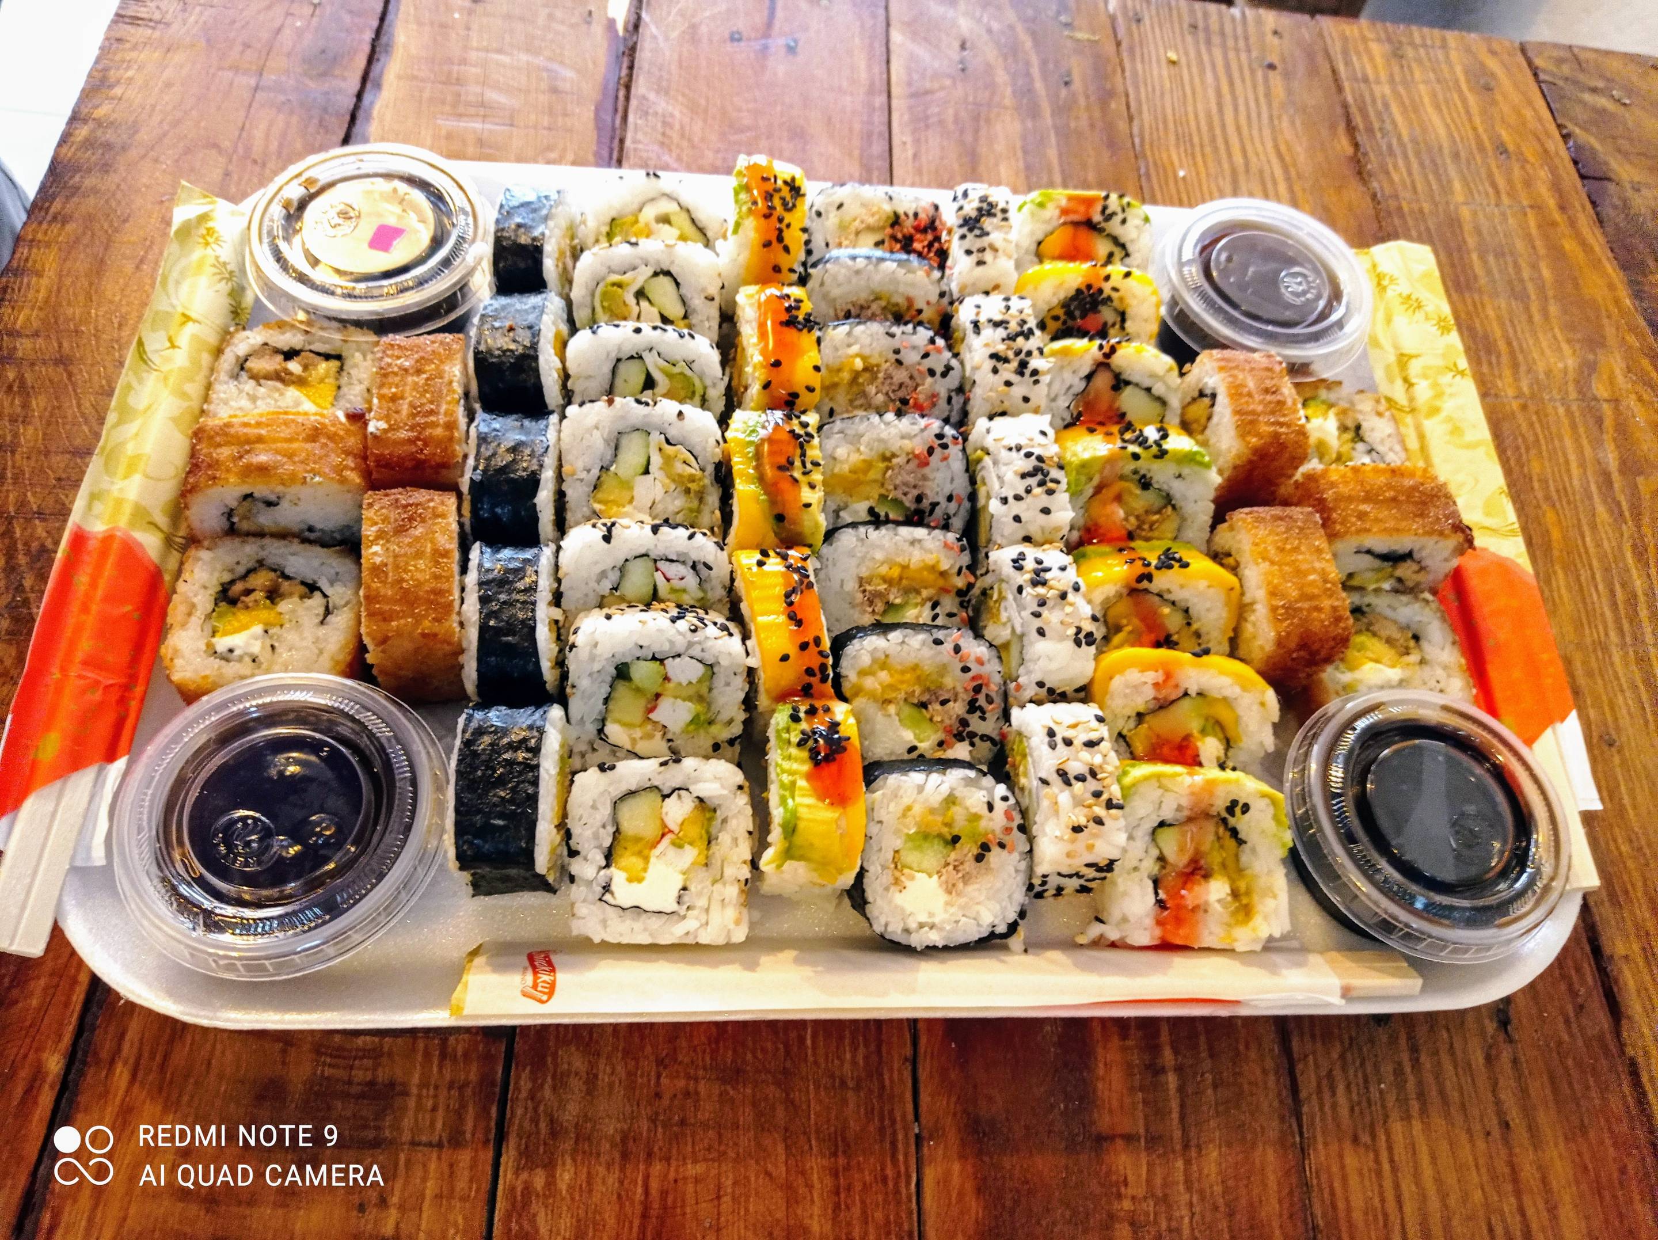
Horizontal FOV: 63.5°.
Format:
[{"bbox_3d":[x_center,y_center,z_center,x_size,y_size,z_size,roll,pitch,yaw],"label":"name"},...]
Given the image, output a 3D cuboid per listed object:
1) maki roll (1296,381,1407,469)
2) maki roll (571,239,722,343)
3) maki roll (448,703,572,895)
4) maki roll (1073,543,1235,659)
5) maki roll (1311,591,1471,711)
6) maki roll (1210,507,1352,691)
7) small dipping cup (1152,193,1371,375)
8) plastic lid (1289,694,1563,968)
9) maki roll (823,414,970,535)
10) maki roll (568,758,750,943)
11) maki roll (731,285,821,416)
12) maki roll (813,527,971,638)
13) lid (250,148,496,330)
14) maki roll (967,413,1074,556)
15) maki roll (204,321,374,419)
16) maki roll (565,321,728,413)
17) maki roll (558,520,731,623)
[{"bbox_3d":[0.146,-0.055,0.394,0.037,0.021,0.036,2,100,-7],"label":"maki roll"},{"bbox_3d":[-0.052,-0.086,0.382,0.042,0.040,0.024,1,25,-7],"label":"maki roll"},{"bbox_3d":[-0.072,0.041,0.306,0.023,0.038,0.040,0,59,-6],"label":"maki roll"},{"bbox_3d":[0.083,0.002,0.347,0.041,0.040,0.024,8,24,-3],"label":"maki roll"},{"bbox_3d":[0.146,0.007,0.355,0.039,0.021,0.037,0,101,-8],"label":"maki roll"},{"bbox_3d":[0.114,-0.005,0.338,0.022,0.042,0.043,0,59,-4],"label":"maki roll"},{"bbox_3d":[0.132,-0.102,0.407,0.065,0.010,0.065,2,58,-7],"label":"small dipping cup"},{"bbox_3d":[0.143,0.054,0.334,0.068,0.029,0.068,1,59,-7],"label":"plastic lid"},{"bbox_3d":[0.018,-0.037,0.366,0.038,0.021,0.037,1,103,-7],"label":"maki roll"},{"bbox_3d":[-0.038,0.052,0.305,0.040,0.021,0.038,1,95,-7],"label":"maki roll"},{"bbox_3d":[-0.015,-0.073,0.384,0.023,0.038,0.041,-1,59,-3],"label":"maki roll"},{"bbox_3d":[0.017,-0.006,0.348,0.038,0.021,0.037,1,98,-7],"label":"maki roll"},{"bbox_3d":[-0.133,-0.107,0.393,0.065,0.028,0.065,2,58,-7],"label":"lid"},{"bbox_3d":[0.050,-0.034,0.351,0.019,0.037,0.037,1,58,-8],"label":"maki roll"},{"bbox_3d":[-0.141,-0.059,0.352,0.042,0.025,0.041,1,103,-7],"label":"maki roll"},{"bbox_3d":[-0.048,-0.057,0.352,0.039,0.039,0.021,1,18,-6],"label":"maki roll"},{"bbox_3d":[-0.046,-0.004,0.336,0.041,0.021,0.040,1,101,-7],"label":"maki roll"}]

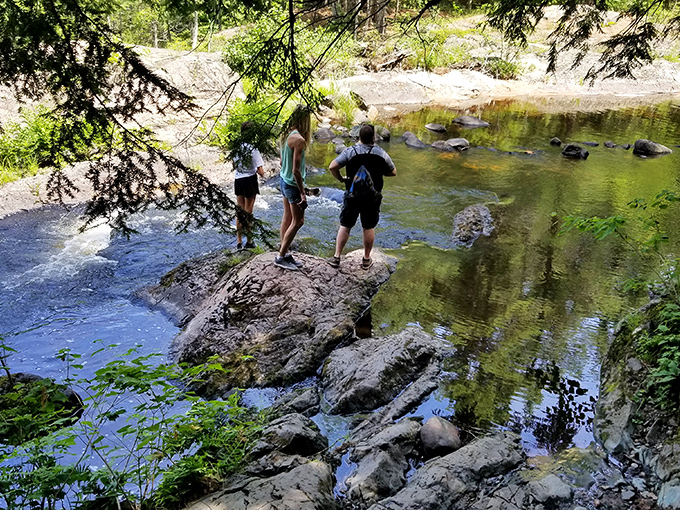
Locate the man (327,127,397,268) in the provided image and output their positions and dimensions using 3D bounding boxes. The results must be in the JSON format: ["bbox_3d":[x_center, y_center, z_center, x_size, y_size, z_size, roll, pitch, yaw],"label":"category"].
[{"bbox_3d":[0.271,-0.674,6.145,0.780,1.740,0.460,3,22,5],"label":"man"}]

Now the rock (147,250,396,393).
[{"bbox_3d":[-0.760,0.475,6.022,2.800,0.920,2.500,1,22,0],"label":"rock"}]

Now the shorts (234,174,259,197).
[{"bbox_3d":[-1.161,-0.851,6.342,0.300,0.270,0.230,7,23,14],"label":"shorts"}]

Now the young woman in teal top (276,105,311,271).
[{"bbox_3d":[-0.481,-0.655,5.283,0.360,1.710,0.400,-6,23,-17],"label":"young woman in teal top"}]

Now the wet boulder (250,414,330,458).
[{"bbox_3d":[-0.421,1.468,4.177,0.570,0.300,0.420,1,22,0],"label":"wet boulder"}]

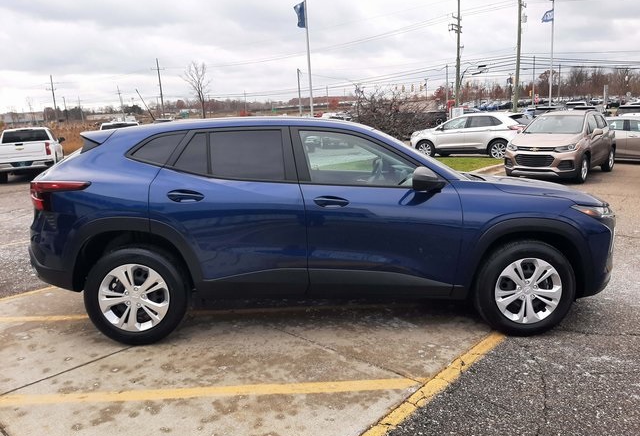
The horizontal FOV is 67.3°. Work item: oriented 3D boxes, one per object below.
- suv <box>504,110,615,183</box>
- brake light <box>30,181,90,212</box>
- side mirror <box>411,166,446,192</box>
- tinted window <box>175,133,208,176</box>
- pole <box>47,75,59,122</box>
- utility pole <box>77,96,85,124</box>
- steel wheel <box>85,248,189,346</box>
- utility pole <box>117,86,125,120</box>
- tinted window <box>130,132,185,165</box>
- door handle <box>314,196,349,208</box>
[{"bbox_3d":[6.221,-1.889,12.328,1.780,1.650,4.255,7,15,42],"label":"suv"},{"bbox_3d":[-1.823,-0.155,3.412,0.460,0.220,0.300,-2,11,4],"label":"brake light"},{"bbox_3d":[0.689,-0.242,3.023,0.190,0.165,0.250,-2,11,4],"label":"side mirror"},{"bbox_3d":[-0.881,-0.442,3.296,0.250,0.310,0.030,-2,-7,4],"label":"tinted window"},{"bbox_3d":[-51.121,-21.583,93.127,2.200,11.600,0.400,-2,12,0],"label":"pole"},{"bbox_3d":[-79.803,-35.889,160.966,0.280,9.000,0.280,-8,12,-25],"label":"utility pole"},{"bbox_3d":[-1.271,0.539,3.453,0.690,0.690,0.230,-2,11,4],"label":"steel wheel"},{"bbox_3d":[-52.376,-28.509,126.404,1.800,11.740,0.400,-2,12,0],"label":"utility pole"},{"bbox_3d":[-1.093,-0.467,3.255,0.360,0.230,0.050,-1,-8,-2],"label":"tinted window"},{"bbox_3d":[0.073,-0.106,3.177,0.230,0.060,0.050,-1,10,-2],"label":"door handle"}]

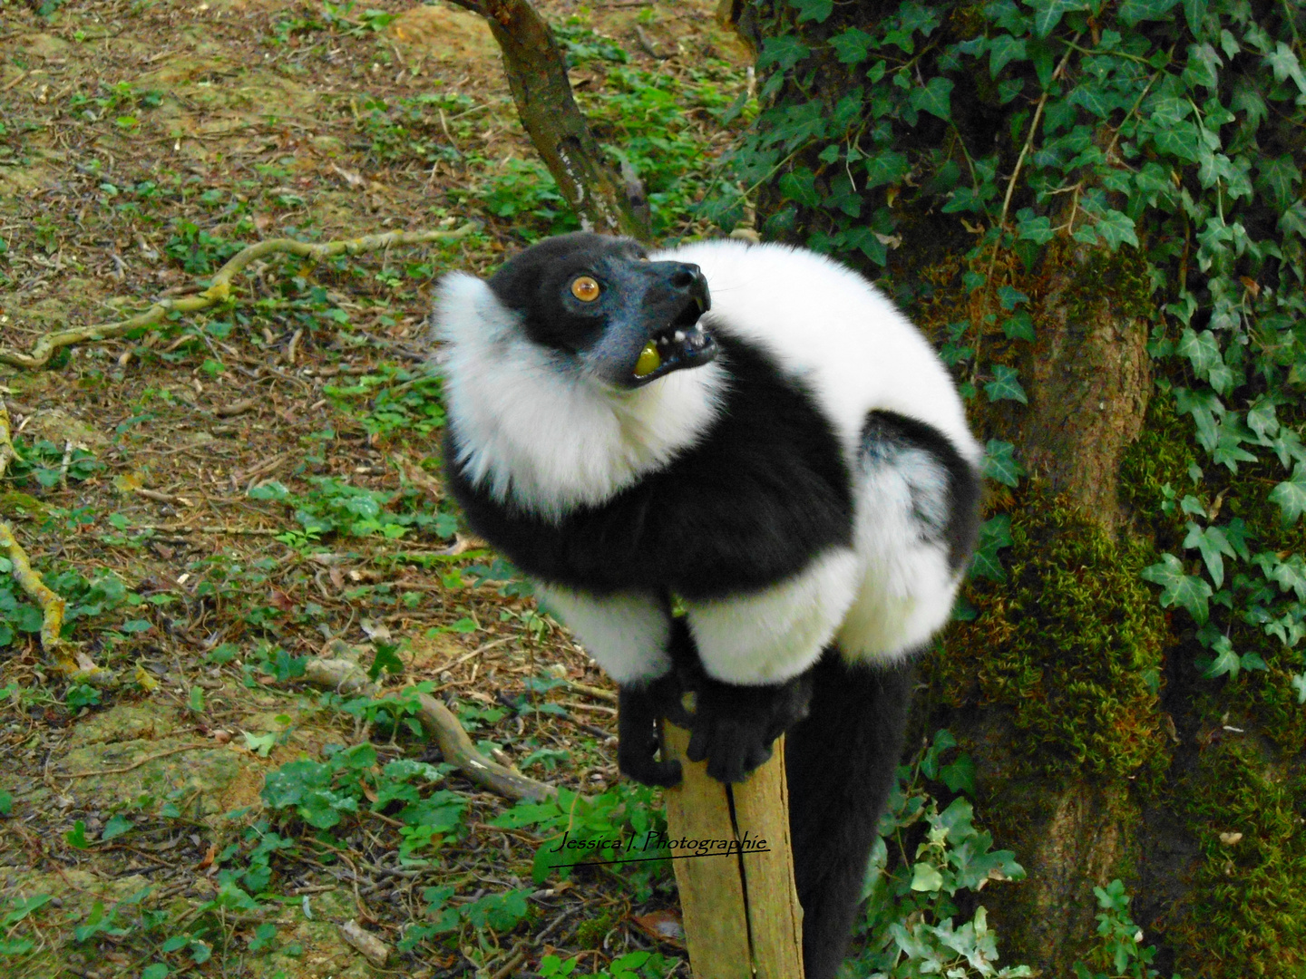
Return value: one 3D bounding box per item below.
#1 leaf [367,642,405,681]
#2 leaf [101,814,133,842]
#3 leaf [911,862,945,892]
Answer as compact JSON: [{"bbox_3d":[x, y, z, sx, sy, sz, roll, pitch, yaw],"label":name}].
[{"bbox_3d":[-0.353,0.228,3.150,0.049,0.052,0.015,-2,18,-6],"label":"leaf"},{"bbox_3d":[-0.632,0.399,2.800,0.027,0.010,0.042,29,49,29],"label":"leaf"},{"bbox_3d":[0.226,0.318,1.950,0.029,0.025,0.012,1,10,6],"label":"leaf"}]

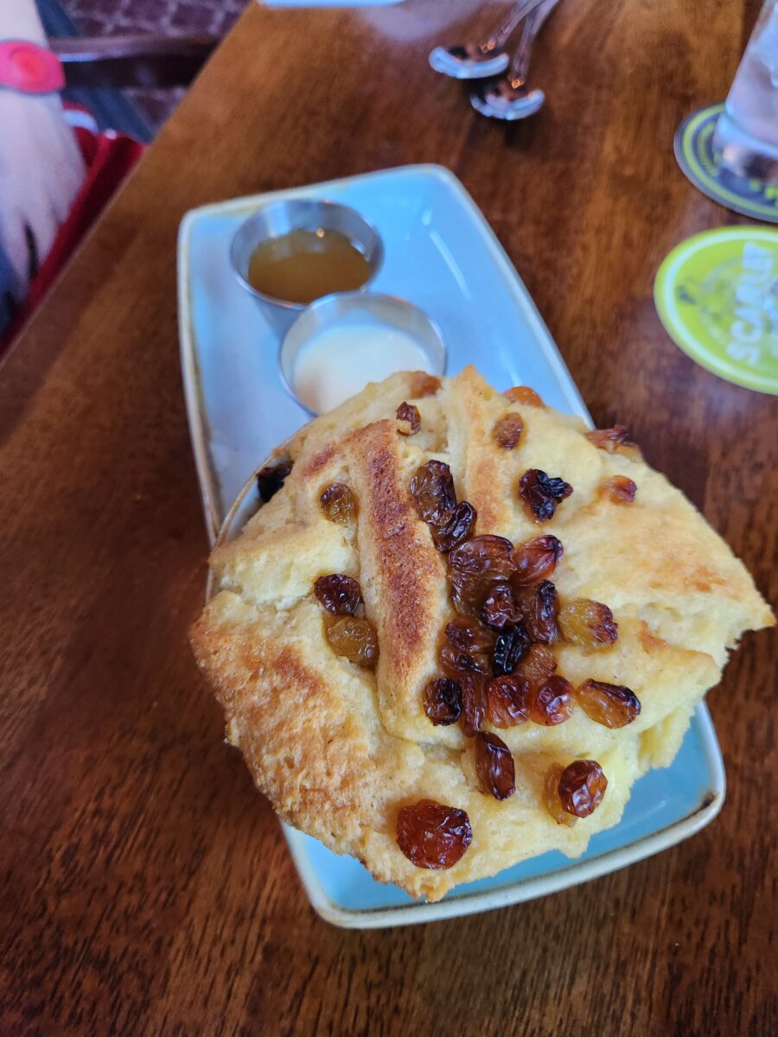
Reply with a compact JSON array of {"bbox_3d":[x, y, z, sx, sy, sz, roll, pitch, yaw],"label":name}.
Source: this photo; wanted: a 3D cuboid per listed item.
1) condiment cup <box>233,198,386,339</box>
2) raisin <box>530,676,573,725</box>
[{"bbox_3d":[-0.032,-0.095,0.282,0.060,0.036,0.060,0,63,1],"label":"condiment cup"},{"bbox_3d":[0.035,0.039,0.150,0.009,0.008,0.011,20,65,11],"label":"raisin"}]

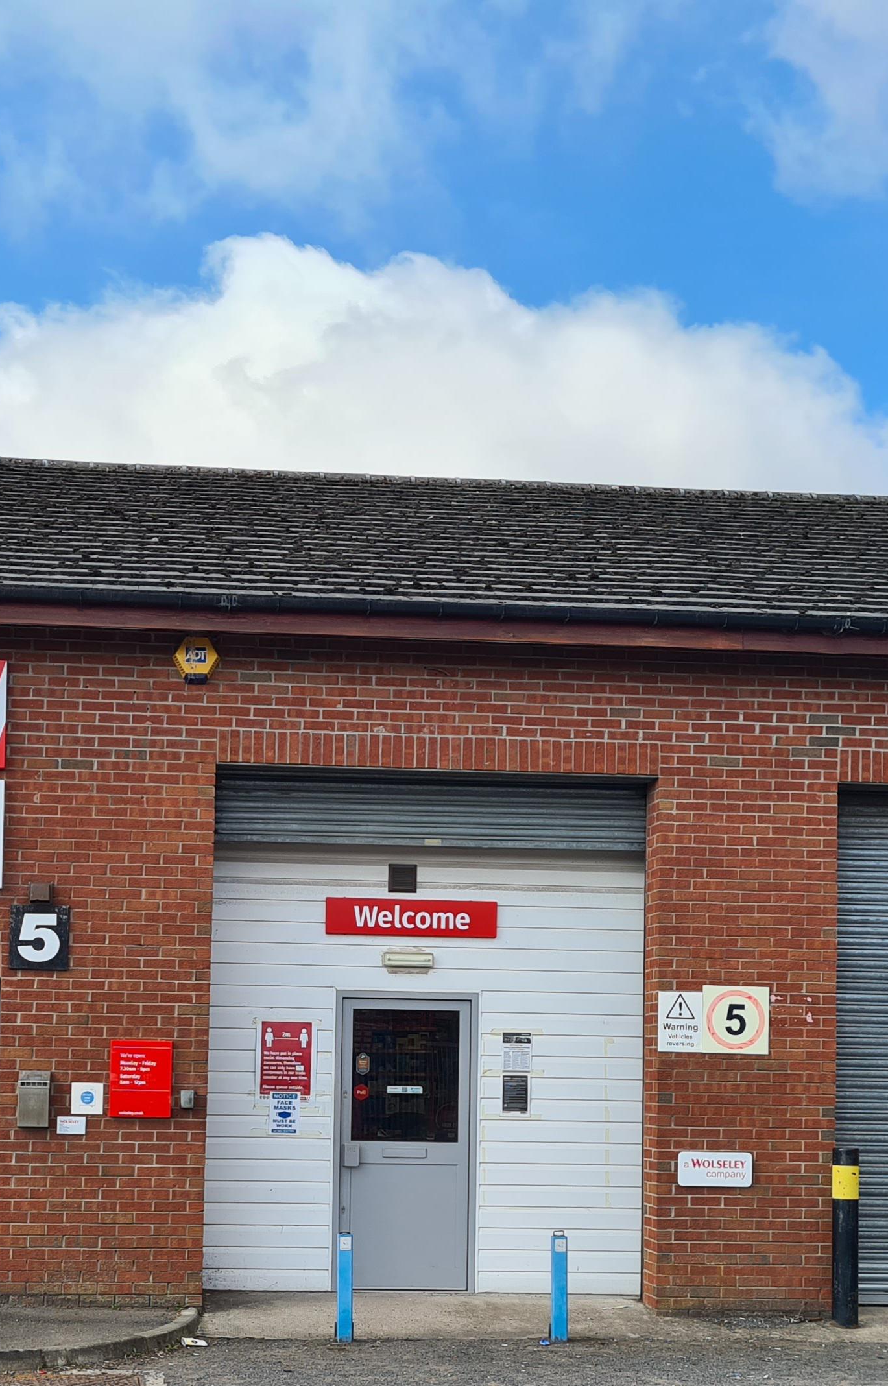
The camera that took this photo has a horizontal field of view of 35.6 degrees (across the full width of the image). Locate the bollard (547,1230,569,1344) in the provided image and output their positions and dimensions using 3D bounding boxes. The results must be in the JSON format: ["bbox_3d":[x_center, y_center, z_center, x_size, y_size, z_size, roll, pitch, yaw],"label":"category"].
[{"bbox_3d":[0.695,3.586,8.413,0.100,0.670,0.100,2,-2,-4],"label":"bollard"}]

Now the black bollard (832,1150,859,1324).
[{"bbox_3d":[2.594,3.511,8.950,0.170,1.160,0.170,1,-2,-3],"label":"black bollard"}]

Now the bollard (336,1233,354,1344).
[{"bbox_3d":[-0.593,3.571,8.300,0.096,0.660,0.096,1,-2,-3],"label":"bollard"}]

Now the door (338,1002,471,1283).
[{"bbox_3d":[-0.260,3.028,9.330,0.882,1.945,0.060,2,-2,-4],"label":"door"}]

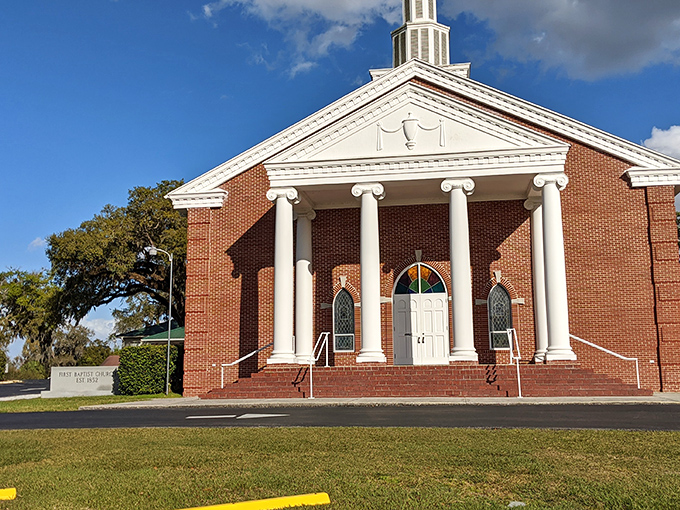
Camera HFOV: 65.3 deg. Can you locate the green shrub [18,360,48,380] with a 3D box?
[{"bbox_3d":[-21.200,8.000,36.500,1.700,1.350,1.500,-2,-9,6],"label":"green shrub"}]

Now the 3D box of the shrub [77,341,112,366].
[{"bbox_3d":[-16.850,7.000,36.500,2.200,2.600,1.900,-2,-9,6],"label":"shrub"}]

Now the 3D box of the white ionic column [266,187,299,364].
[{"bbox_3d":[-1.770,0.574,16.600,0.950,5.540,0.850,-2,-9,6],"label":"white ionic column"}]

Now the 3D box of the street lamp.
[{"bbox_3d":[-6.830,2.390,19.760,1.050,5.450,0.350,-2,-9,6],"label":"street lamp"}]

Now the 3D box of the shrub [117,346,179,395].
[{"bbox_3d":[-7.400,4.450,20.600,1.950,1.830,1.350,-2,-9,6],"label":"shrub"}]

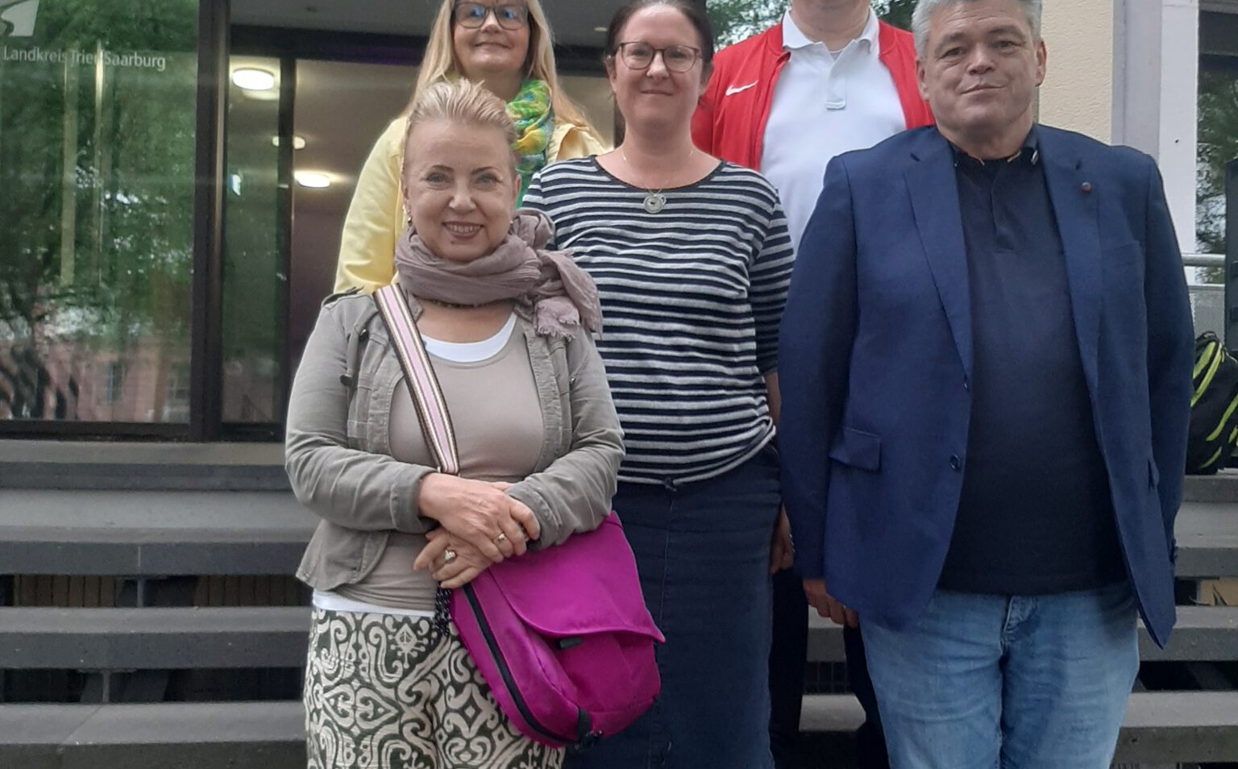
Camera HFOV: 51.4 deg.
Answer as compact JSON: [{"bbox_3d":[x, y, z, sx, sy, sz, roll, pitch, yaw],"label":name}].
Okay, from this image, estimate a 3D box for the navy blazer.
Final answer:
[{"bbox_3d":[0.537,-0.003,1.900,0.590,0.760,0.330,1,0,8],"label":"navy blazer"}]

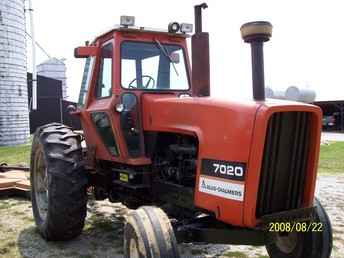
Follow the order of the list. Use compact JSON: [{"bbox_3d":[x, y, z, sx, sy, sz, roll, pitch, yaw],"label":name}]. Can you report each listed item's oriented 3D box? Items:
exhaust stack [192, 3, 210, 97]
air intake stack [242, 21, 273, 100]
[{"bbox_3d":[0.313,-0.870,4.196,0.195,1.040,0.195,-2,1,-27],"label":"exhaust stack"},{"bbox_3d":[0.765,-0.592,3.337,0.275,0.720,0.275,-2,1,-27],"label":"air intake stack"}]

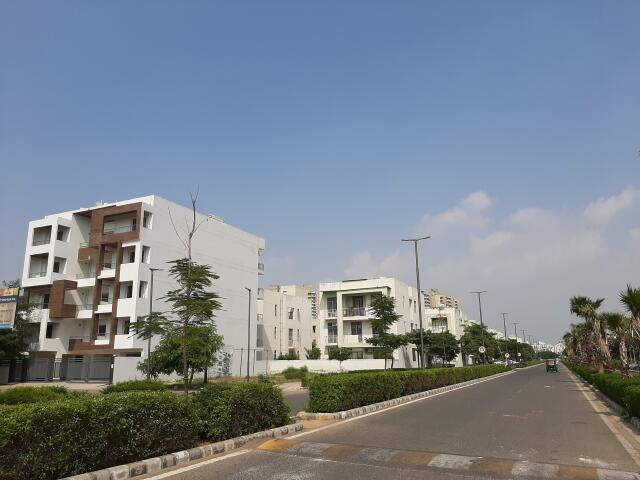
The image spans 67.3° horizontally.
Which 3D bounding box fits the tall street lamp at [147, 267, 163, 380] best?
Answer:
[{"bbox_3d":[-10.992,5.708,31.551,0.180,7.750,1.150,-7,-16,25],"label":"tall street lamp"}]

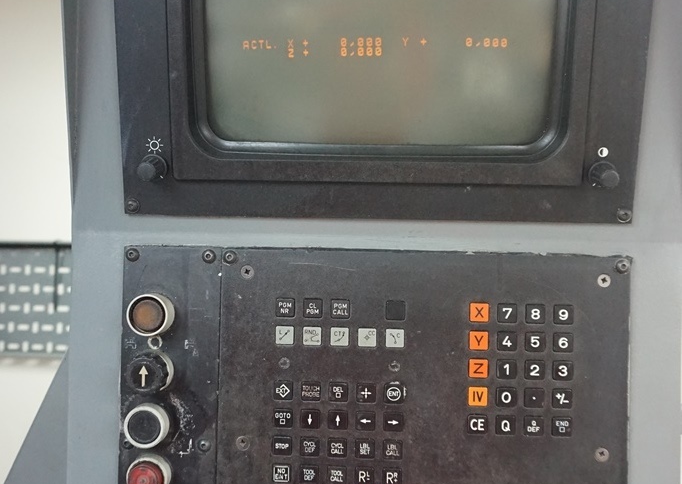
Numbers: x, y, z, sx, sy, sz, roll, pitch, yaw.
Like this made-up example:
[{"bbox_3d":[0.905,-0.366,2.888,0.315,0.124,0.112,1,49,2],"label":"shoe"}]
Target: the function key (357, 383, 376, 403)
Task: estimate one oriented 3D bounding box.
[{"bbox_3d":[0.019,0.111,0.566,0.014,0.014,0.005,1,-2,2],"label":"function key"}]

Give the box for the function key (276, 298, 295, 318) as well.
[{"bbox_3d":[-0.039,0.047,0.544,0.013,0.013,0.005,1,-1,2],"label":"function key"}]

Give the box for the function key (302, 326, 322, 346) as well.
[{"bbox_3d":[-0.020,0.066,0.537,0.013,0.013,0.006,1,-1,3],"label":"function key"}]

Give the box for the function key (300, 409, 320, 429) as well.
[{"bbox_3d":[-0.021,0.125,0.541,0.013,0.013,0.005,1,-1,2],"label":"function key"}]

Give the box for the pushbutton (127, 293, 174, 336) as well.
[{"bbox_3d":[-0.132,0.050,0.534,0.028,0.028,0.019,1,-1,3],"label":"pushbutton"}]

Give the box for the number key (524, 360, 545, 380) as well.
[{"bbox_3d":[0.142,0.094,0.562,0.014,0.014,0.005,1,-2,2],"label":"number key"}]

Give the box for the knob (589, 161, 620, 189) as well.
[{"bbox_3d":[0.177,-0.043,0.512,0.018,0.018,0.018,1,12,2],"label":"knob"}]

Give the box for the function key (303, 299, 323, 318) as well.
[{"bbox_3d":[-0.020,0.047,0.543,0.013,0.013,0.005,1,-1,2],"label":"function key"}]

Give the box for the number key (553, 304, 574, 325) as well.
[{"bbox_3d":[0.154,0.050,0.530,0.013,0.013,0.006,1,-1,3],"label":"number key"}]

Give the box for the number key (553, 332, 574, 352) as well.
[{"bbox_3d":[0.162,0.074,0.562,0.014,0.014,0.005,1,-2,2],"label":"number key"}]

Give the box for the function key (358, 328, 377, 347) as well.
[{"bbox_3d":[0.019,0.067,0.535,0.013,0.013,0.006,1,-1,3],"label":"function key"}]

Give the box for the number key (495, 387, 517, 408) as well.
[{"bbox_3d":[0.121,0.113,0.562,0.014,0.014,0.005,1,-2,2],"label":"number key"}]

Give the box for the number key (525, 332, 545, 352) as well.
[{"bbox_3d":[0.134,0.069,0.530,0.013,0.013,0.006,1,-1,3],"label":"number key"}]

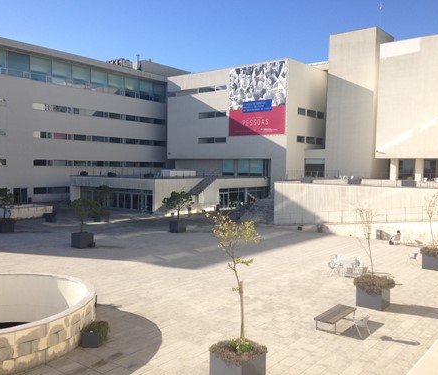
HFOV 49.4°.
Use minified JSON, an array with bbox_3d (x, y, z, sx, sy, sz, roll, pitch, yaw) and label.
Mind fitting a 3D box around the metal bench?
[{"bbox_3d":[4.457,5.000,18.123,0.754,0.442,2.370,3,3,35],"label":"metal bench"}]

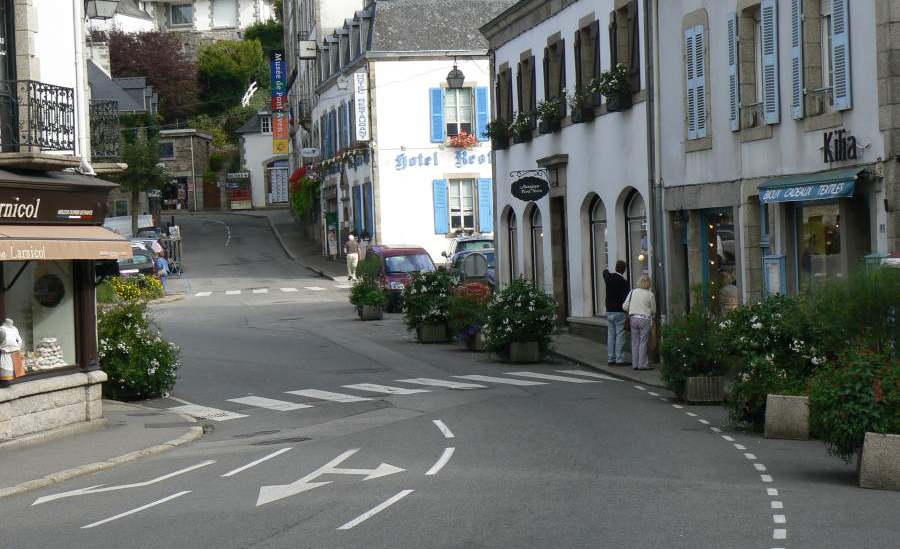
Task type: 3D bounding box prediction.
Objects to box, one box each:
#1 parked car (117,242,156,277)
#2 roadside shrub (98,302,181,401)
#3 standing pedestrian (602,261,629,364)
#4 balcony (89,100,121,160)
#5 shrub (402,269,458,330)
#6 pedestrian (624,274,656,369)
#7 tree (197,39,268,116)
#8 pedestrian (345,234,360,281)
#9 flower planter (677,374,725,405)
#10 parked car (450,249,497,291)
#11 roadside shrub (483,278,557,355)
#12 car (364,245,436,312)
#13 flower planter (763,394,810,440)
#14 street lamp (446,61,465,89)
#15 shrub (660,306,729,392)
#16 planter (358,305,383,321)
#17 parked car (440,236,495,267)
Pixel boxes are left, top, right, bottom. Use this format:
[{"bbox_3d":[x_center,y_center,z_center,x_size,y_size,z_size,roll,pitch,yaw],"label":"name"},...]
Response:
[{"bbox_3d":[-10.906,-0.341,70.000,1.730,1.500,4.100,-2,3,-10],"label":"parked car"},{"bbox_3d":[-4.992,1.218,32.500,1.480,1.580,1.400,-2,1,0],"label":"roadside shrub"},{"bbox_3d":[2.837,0.656,35.000,0.500,1.790,0.360,-2,1,14],"label":"standing pedestrian"},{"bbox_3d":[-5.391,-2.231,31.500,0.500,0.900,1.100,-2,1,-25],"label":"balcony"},{"bbox_3d":[-0.441,0.589,46.500,1.250,1.380,1.200,-2,1,0],"label":"shrub"},{"bbox_3d":[3.246,0.826,35.000,0.570,1.600,0.360,-2,1,13],"label":"pedestrian"},{"bbox_3d":[-15.884,-14.387,150.000,5.200,5.500,5.000,-2,1,0],"label":"tree"},{"bbox_3d":[-3.679,-0.615,77.500,0.520,1.720,0.350,-2,1,-3],"label":"pedestrian"},{"bbox_3d":[3.573,1.635,28.950,0.580,0.380,0.600,-2,1,3],"label":"flower planter"},{"bbox_3d":[0.837,0.043,58.300,1.700,1.470,3.950,-2,1,-5],"label":"parked car"},{"bbox_3d":[1.326,0.802,39.200,1.420,1.480,1.350,-2,1,0],"label":"roadside shrub"},{"bbox_3d":[-1.390,0.040,59.600,1.680,1.800,4.050,-2,3,-10],"label":"car"},{"bbox_3d":[4.021,1.693,24.400,0.550,0.510,0.650,-2,1,14],"label":"flower planter"},{"bbox_3d":[0.173,-6.233,64.500,0.540,0.830,0.540,-2,1,0],"label":"street lamp"},{"bbox_3d":[3.591,1.074,29.800,1.050,1.250,1.000,-2,1,0],"label":"shrub"},{"bbox_3d":[-2.110,1.048,55.200,0.560,0.430,0.580,-2,1,-7],"label":"planter"},{"bbox_3d":[0.907,-0.372,66.500,1.770,1.660,4.300,-2,1,-5],"label":"parked car"}]

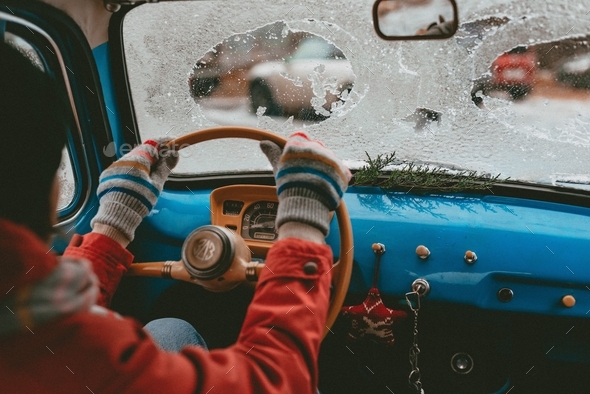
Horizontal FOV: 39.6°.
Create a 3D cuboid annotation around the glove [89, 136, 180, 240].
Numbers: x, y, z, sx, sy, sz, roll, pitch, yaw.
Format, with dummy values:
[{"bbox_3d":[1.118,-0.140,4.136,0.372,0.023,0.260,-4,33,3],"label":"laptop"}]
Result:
[{"bbox_3d":[-0.235,-0.011,1.205,0.100,0.080,0.155,10,57,21],"label":"glove"}]

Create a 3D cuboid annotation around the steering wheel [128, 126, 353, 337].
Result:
[{"bbox_3d":[-0.112,0.083,1.181,0.395,0.395,0.090,3,-14,16],"label":"steering wheel"}]

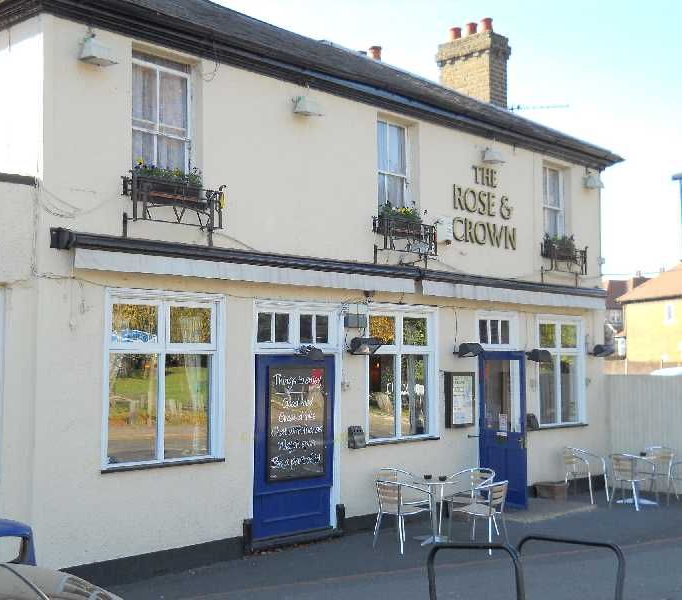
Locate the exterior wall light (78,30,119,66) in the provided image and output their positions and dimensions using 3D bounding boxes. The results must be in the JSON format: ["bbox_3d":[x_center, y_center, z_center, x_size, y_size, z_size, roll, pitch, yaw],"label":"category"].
[{"bbox_3d":[-2.245,-2.341,9.456,0.220,0.260,0.300,-3,-5,42],"label":"exterior wall light"}]

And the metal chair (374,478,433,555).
[{"bbox_3d":[0.686,2.314,11.024,0.537,0.740,0.588,-2,-4,41],"label":"metal chair"}]

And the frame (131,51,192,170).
[{"bbox_3d":[-1.929,-1.841,10.693,0.100,1.370,0.880,-3,-4,42],"label":"frame"}]

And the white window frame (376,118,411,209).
[{"bbox_3d":[0.582,-1.621,13.011,0.100,1.380,0.869,-3,-5,42],"label":"white window frame"}]

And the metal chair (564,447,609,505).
[{"bbox_3d":[3.568,2.585,14.930,0.578,0.740,0.527,-2,-4,41],"label":"metal chair"}]

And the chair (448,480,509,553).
[{"bbox_3d":[1.530,2.367,11.205,0.560,0.725,0.540,-3,-4,39],"label":"chair"}]

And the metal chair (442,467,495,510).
[{"bbox_3d":[1.513,2.375,11.873,0.537,0.740,0.578,-2,-4,41],"label":"metal chair"}]

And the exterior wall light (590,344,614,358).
[{"bbox_3d":[4.196,0.811,16.327,0.260,0.190,0.390,-3,-5,42],"label":"exterior wall light"}]

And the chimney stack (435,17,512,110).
[{"bbox_3d":[2.195,-3.798,16.886,1.105,1.642,0.618,-2,-4,41],"label":"chimney stack"}]

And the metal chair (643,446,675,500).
[{"bbox_3d":[4.703,2.611,15.132,0.537,0.740,0.578,-2,-4,41],"label":"metal chair"}]

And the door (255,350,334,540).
[{"bbox_3d":[-0.531,1.658,11.766,0.080,2.034,1.303,-3,-4,42],"label":"door"}]

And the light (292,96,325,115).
[{"bbox_3d":[-0.366,-2.119,10.991,0.284,0.203,0.253,-2,-4,41],"label":"light"}]

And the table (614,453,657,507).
[{"bbox_3d":[4.287,2.594,14.689,0.618,0.709,0.618,-2,-4,41],"label":"table"}]

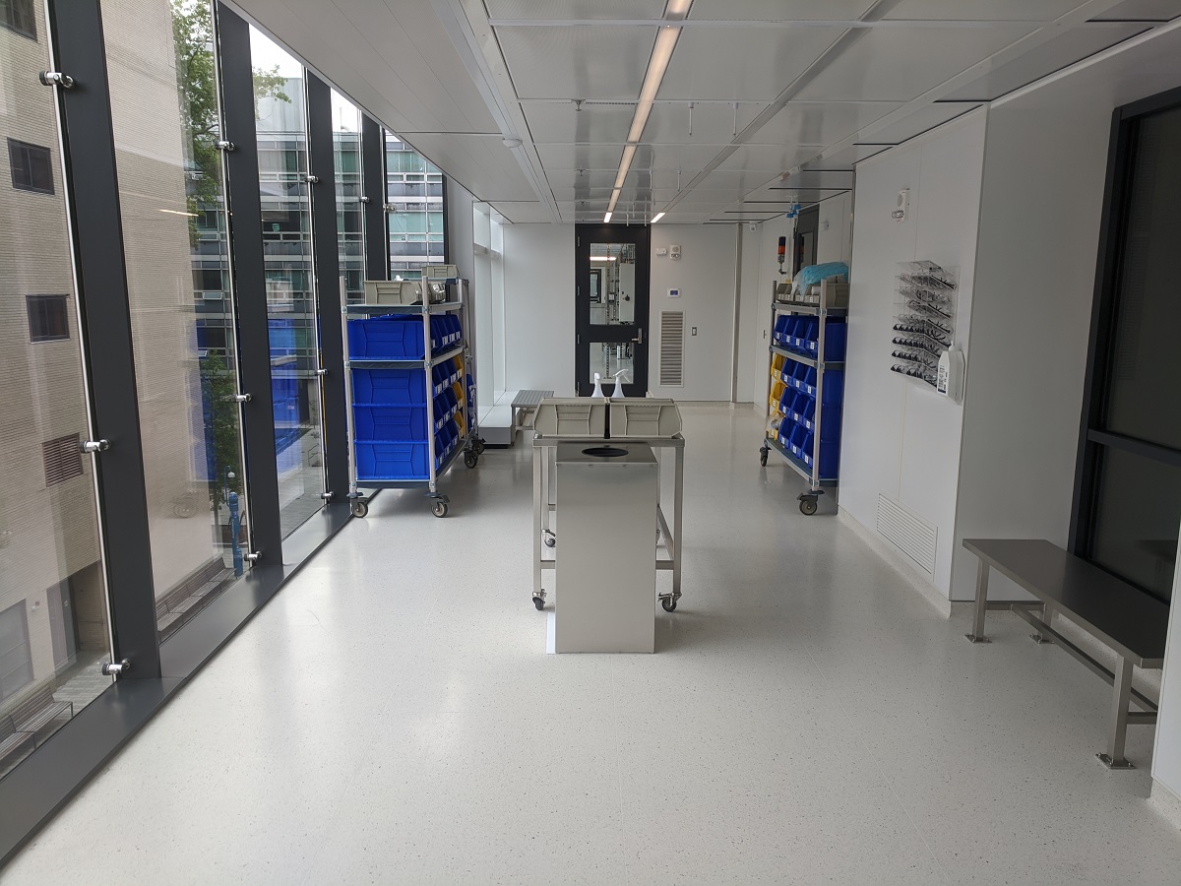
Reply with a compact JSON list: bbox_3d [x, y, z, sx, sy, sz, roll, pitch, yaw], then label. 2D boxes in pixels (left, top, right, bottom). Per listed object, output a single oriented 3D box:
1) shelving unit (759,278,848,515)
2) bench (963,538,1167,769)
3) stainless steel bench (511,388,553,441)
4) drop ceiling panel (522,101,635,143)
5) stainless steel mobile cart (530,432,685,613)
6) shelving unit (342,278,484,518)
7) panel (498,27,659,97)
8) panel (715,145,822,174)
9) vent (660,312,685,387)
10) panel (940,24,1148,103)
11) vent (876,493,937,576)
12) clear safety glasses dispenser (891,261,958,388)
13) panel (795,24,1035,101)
[{"bbox_3d":[1.923,-0.471,7.328,0.630,1.715,1.830,0,10,0],"label":"shelving unit"},{"bbox_3d":[2.011,0.814,3.655,0.393,0.460,1.402,0,10,0],"label":"bench"},{"bbox_3d":[-0.631,-0.297,10.003,0.422,0.431,1.337,0,10,0],"label":"stainless steel bench"},{"bbox_3d":[-0.055,-1.699,4.709,0.550,0.030,1.195,0,10,0],"label":"drop ceiling panel"},{"bbox_3d":[0.090,0.327,5.075,0.760,0.915,1.220,0,10,0],"label":"stainless steel mobile cart"},{"bbox_3d":[-1.429,-0.464,7.213,0.663,1.719,1.881,0,10,0],"label":"shelving unit"},{"bbox_3d":[-0.051,-1.504,3.517,0.552,0.040,1.171,0,10,0],"label":"panel"},{"bbox_3d":[1.164,-1.911,5.931,0.510,0.030,1.190,0,10,0],"label":"panel"},{"bbox_3d":[1.134,-1.296,12.301,0.340,1.056,0.040,0,10,0],"label":"vent"},{"bbox_3d":[1.733,-1.497,3.503,0.258,0.040,1.245,0,10,0],"label":"panel"},{"bbox_3d":[1.839,0.513,5.201,0.025,0.295,0.940,0,10,0],"label":"vent"},{"bbox_3d":[1.764,-0.618,4.717,0.160,0.670,0.469,0,10,0],"label":"clear safety glasses dispenser"},{"bbox_3d":[1.217,-1.501,3.521,0.566,0.040,1.181,0,10,0],"label":"panel"}]

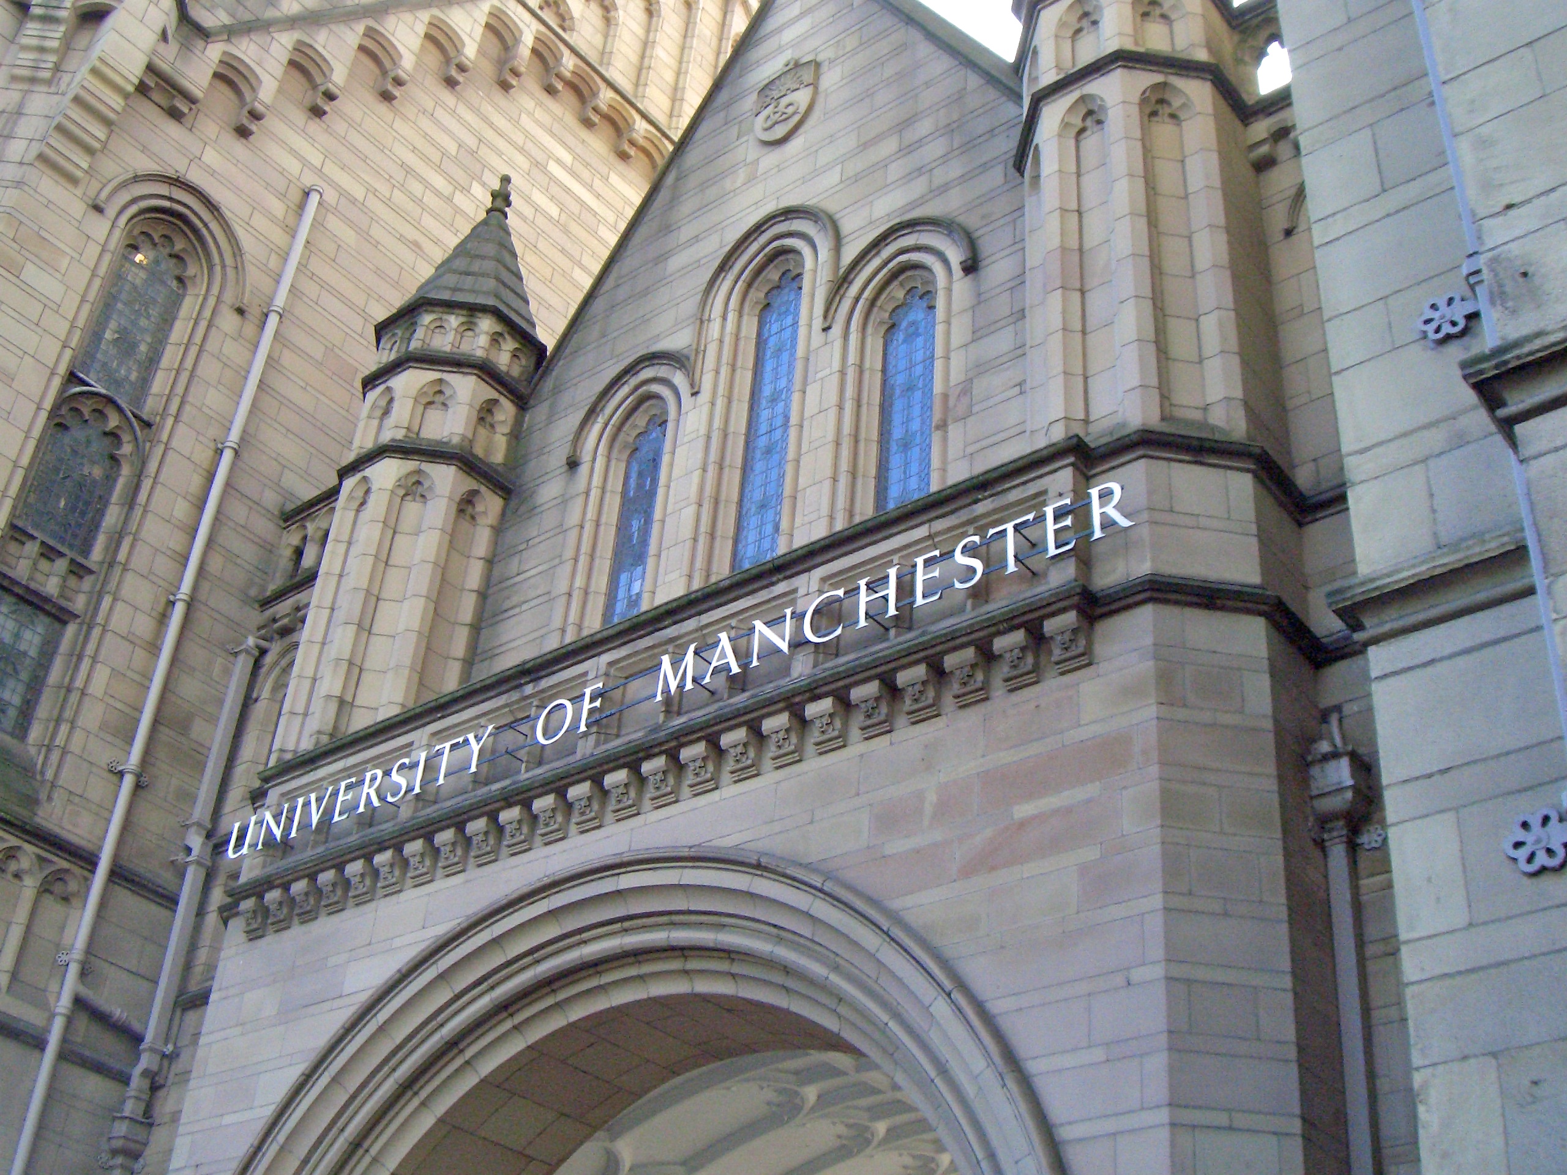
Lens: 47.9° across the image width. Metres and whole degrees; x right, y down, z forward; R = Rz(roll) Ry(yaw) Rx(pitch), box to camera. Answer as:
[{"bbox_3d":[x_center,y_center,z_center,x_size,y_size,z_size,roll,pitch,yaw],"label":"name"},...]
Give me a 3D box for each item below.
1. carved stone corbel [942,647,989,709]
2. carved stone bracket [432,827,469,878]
[{"bbox_3d":[1.019,0.495,9.837,0.200,0.273,0.165,-22,-43,33],"label":"carved stone corbel"},{"bbox_3d":[-2.267,1.814,12.149,0.200,0.273,0.165,-22,-43,33],"label":"carved stone bracket"}]

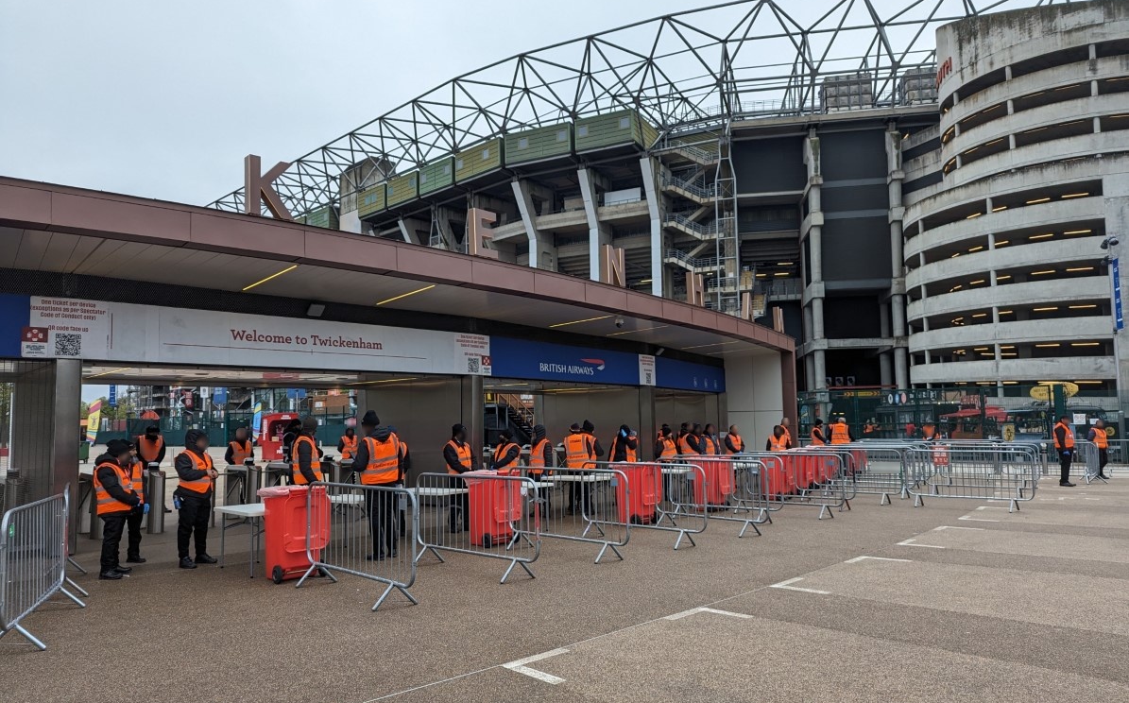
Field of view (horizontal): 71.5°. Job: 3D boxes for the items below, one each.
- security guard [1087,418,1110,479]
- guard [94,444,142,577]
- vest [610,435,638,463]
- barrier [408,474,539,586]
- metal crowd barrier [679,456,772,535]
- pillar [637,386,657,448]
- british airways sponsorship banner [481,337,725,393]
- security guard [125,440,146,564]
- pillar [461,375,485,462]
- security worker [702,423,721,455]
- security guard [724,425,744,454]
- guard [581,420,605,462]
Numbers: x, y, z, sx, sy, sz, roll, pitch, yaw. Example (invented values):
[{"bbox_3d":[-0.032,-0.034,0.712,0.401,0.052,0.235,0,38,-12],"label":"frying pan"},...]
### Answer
[{"bbox_3d":[15.116,2.769,22.200,0.540,1.690,0.380,1,-6,-21],"label":"security guard"},{"bbox_3d":[-5.301,1.833,9.281,0.460,1.610,0.460,-1,-5,0],"label":"guard"},{"bbox_3d":[1.250,2.121,16.600,0.550,0.650,0.350,-2,-5,7],"label":"vest"},{"bbox_3d":[-1.080,2.010,9.190,0.460,1.100,2.360,4,-7,-42],"label":"barrier"},{"bbox_3d":[2.275,2.281,12.407,0.470,1.130,2.300,3,-7,-40],"label":"metal crowd barrier"},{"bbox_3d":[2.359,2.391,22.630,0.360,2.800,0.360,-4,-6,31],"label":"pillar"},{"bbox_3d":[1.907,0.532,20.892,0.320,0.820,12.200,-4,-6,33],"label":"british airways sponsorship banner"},{"bbox_3d":[-5.645,1.943,10.343,0.380,1.630,0.520,-3,-5,17],"label":"security guard"},{"bbox_3d":[-2.025,1.986,17.226,0.360,2.800,0.360,-5,-7,39],"label":"pillar"},{"bbox_3d":[3.458,2.565,18.678,0.520,1.680,0.360,3,-7,-40],"label":"security worker"},{"bbox_3d":[4.226,2.644,19.577,0.540,1.660,0.360,1,-6,-23],"label":"security guard"},{"bbox_3d":[0.528,2.229,15.097,0.520,1.790,0.400,-2,-6,18],"label":"guard"}]

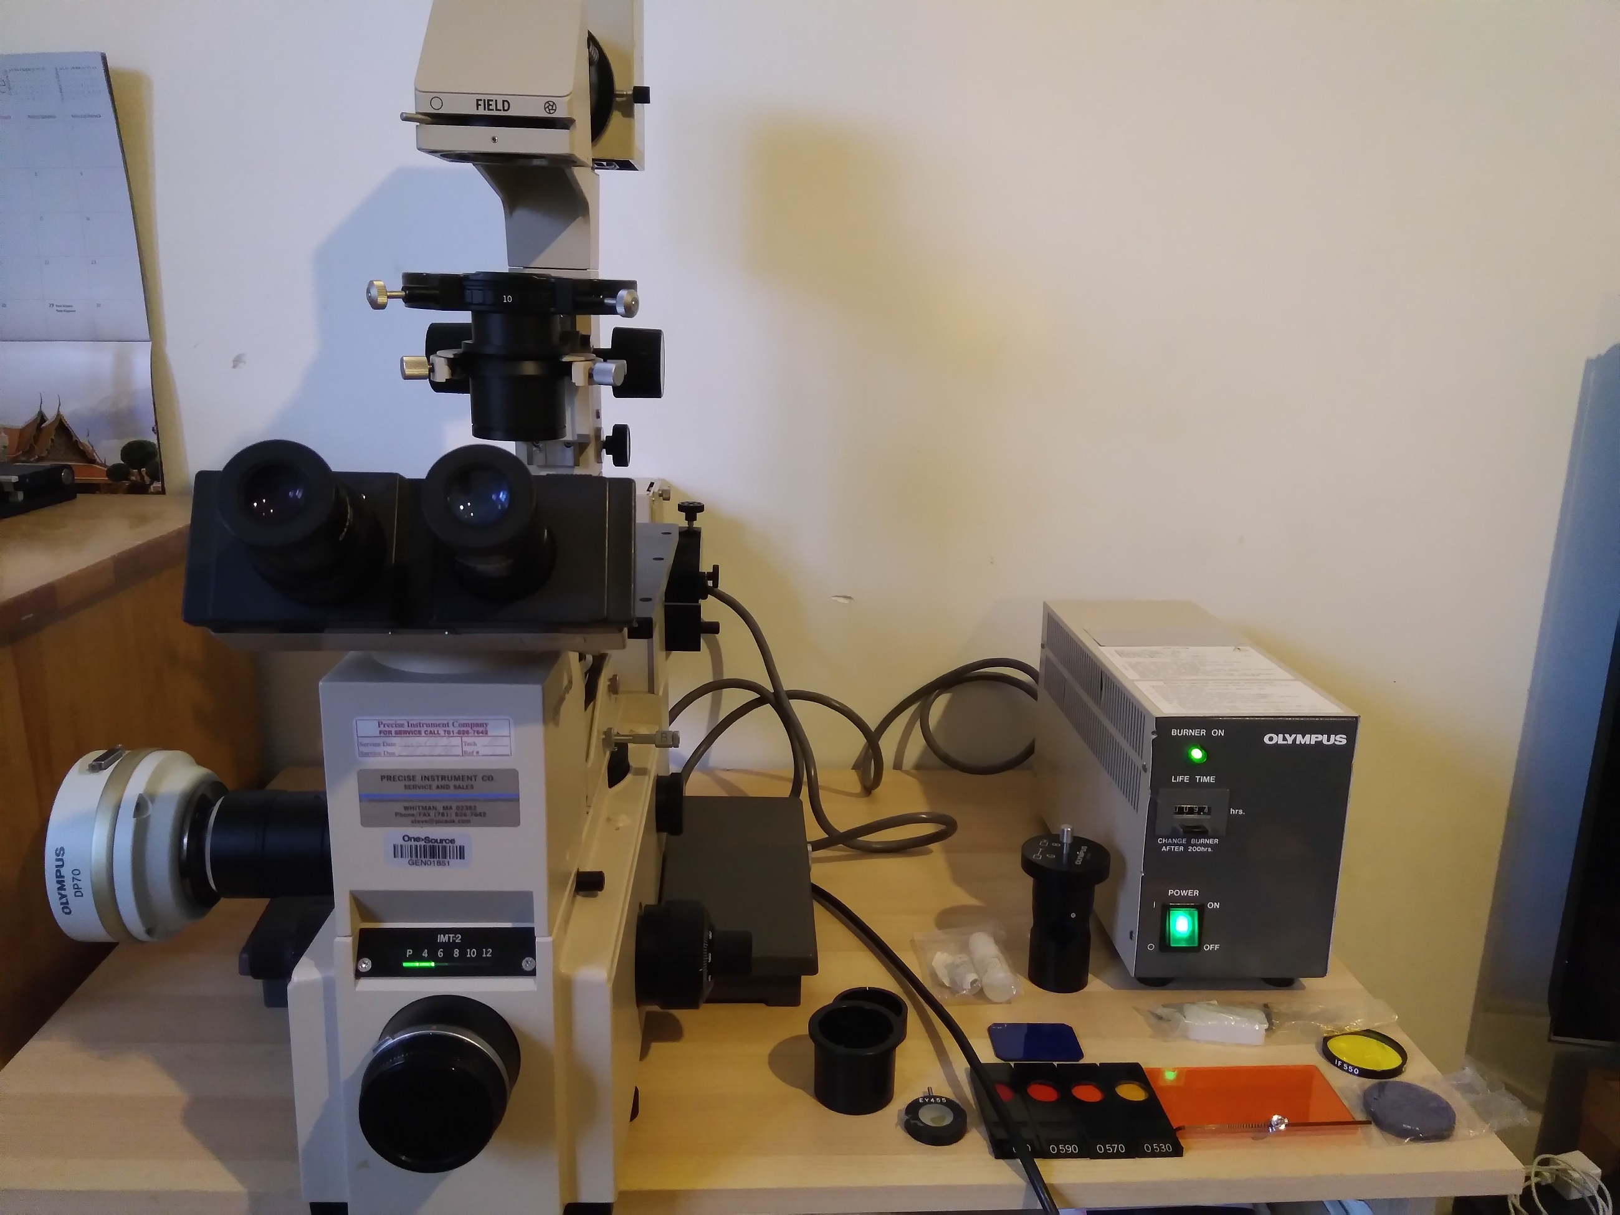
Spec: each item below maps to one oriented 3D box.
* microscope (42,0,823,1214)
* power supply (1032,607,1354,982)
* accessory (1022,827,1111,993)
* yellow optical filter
[{"bbox_3d":[-0.191,-0.074,0.734,0.396,0.640,0.575,0,14,-3],"label":"microscope"},{"bbox_3d":[0.264,0.120,0.934,0.126,0.184,0.301,0,14,-3],"label":"power supply"},{"bbox_3d":[0.162,0.189,0.808,0.055,0.106,0.055,0,14,-3],"label":"accessory"},{"bbox_3d":[0.324,0.261,0.737,0.045,0.005,0.045,0,14,-3],"label":"yellow optical filter"}]

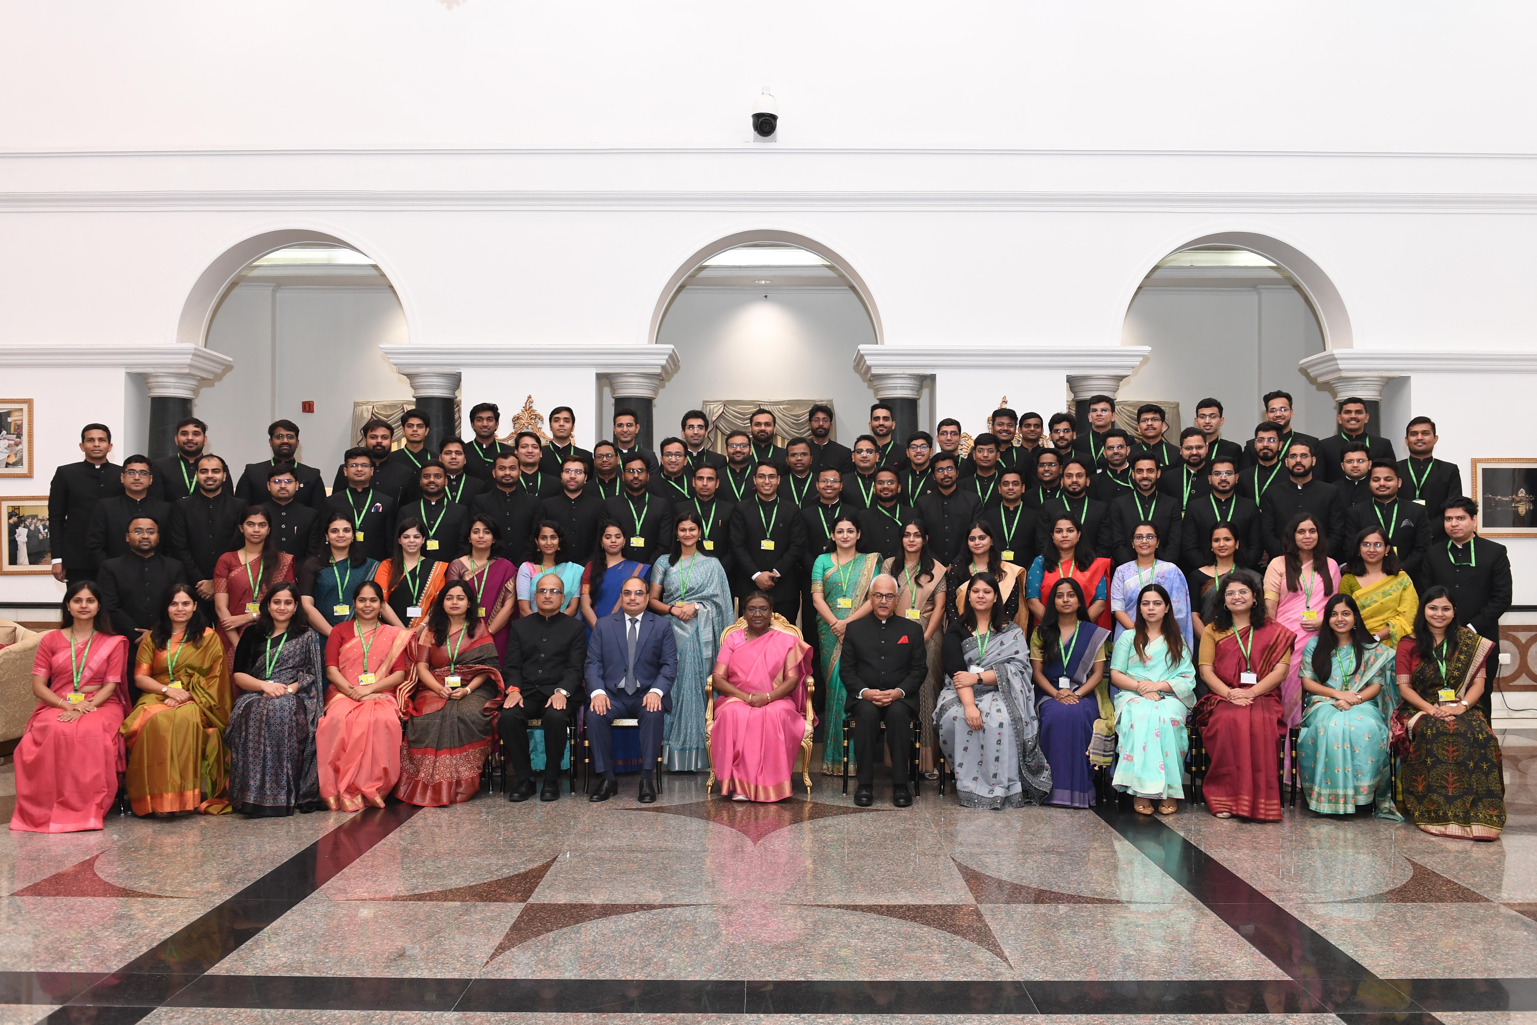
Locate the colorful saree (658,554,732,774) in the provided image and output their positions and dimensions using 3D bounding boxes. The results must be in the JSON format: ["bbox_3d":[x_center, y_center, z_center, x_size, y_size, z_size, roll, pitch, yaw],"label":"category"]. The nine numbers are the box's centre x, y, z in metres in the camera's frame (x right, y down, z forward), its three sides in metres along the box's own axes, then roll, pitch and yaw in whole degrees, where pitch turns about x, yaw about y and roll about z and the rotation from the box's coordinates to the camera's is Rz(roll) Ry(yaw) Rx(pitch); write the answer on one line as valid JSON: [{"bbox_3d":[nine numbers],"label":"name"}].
[{"bbox_3d":[-0.466,0.940,7.557,0.490,1.350,0.380,0,-2,0],"label":"colorful saree"}]

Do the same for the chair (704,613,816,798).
[{"bbox_3d":[-0.031,1.138,6.922,0.590,0.940,0.700,0,-2,0],"label":"chair"}]

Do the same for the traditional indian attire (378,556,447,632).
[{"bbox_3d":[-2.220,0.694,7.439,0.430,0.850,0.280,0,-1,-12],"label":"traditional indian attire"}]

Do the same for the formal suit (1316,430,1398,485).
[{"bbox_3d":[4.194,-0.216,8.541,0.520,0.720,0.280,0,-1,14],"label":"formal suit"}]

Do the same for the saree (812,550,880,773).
[{"bbox_3d":[0.497,0.926,7.481,0.460,1.380,0.370,0,-1,0],"label":"saree"}]

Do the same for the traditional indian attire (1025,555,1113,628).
[{"bbox_3d":[1.844,0.934,7.328,0.530,1.365,0.340,0,-2,12],"label":"traditional indian attire"}]

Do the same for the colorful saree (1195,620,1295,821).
[{"bbox_3d":[2.602,1.108,6.534,0.520,1.020,0.680,0,-2,20],"label":"colorful saree"}]

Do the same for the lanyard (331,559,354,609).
[{"bbox_3d":[-2.618,0.436,7.346,0.150,0.310,0.120,0,-1,-12],"label":"lanyard"}]

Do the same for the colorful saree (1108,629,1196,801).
[{"bbox_3d":[2.149,1.121,6.727,0.470,0.875,0.630,0,-1,10],"label":"colorful saree"}]

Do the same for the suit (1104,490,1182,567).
[{"bbox_3d":[2.429,0.621,7.737,0.520,1.515,0.310,0,-2,15],"label":"suit"}]

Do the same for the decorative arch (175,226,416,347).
[{"bbox_3d":[-3.796,-1.791,9.748,1.860,0.950,0.420,0,-1,0],"label":"decorative arch"}]

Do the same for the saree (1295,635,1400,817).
[{"bbox_3d":[3.245,1.159,6.706,0.540,0.920,0.700,0,-1,18],"label":"saree"}]

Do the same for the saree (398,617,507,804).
[{"bbox_3d":[-1.801,1.113,6.812,0.600,0.980,0.700,0,-2,-6],"label":"saree"}]

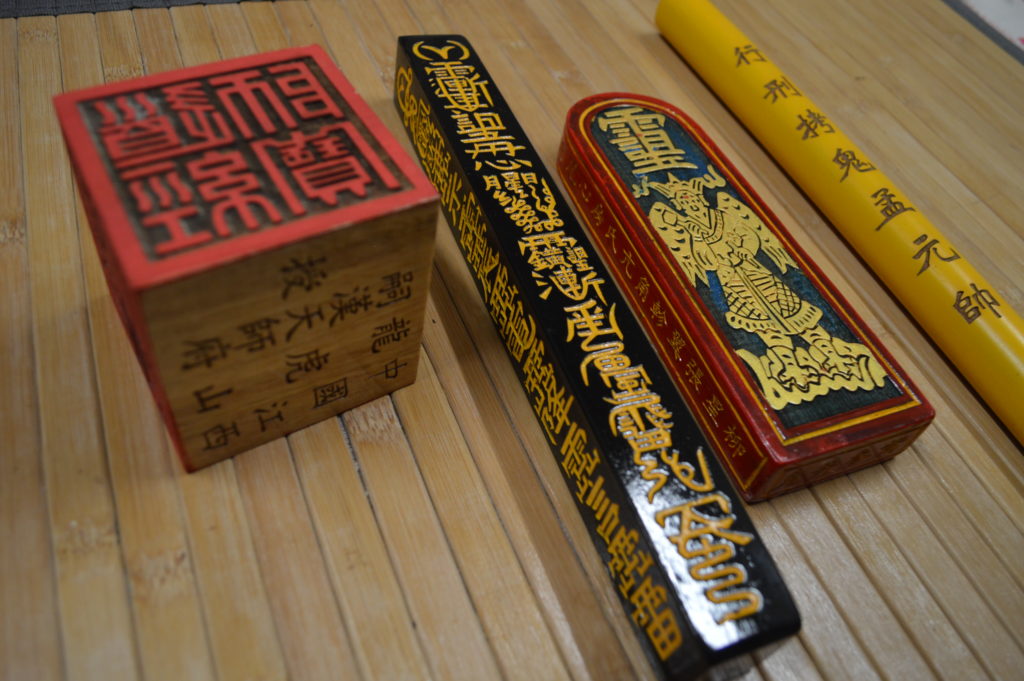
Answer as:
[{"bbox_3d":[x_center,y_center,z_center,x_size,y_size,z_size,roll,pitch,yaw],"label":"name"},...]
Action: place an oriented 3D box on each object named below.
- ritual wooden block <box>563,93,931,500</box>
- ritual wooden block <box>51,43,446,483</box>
[{"bbox_3d":[0.073,-0.032,0.296,0.064,0.024,0.181,-12,55,-21],"label":"ritual wooden block"},{"bbox_3d":[-0.073,-0.023,0.221,0.072,0.079,0.070,-22,59,-27],"label":"ritual wooden block"}]

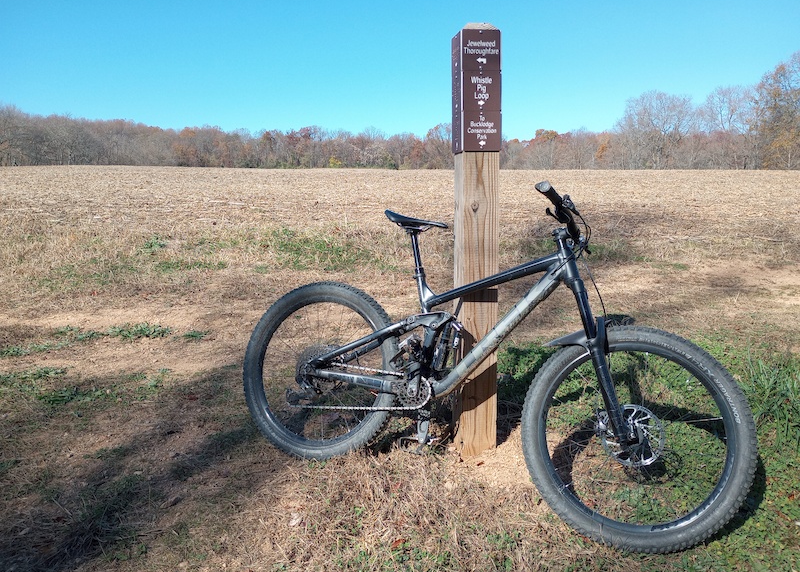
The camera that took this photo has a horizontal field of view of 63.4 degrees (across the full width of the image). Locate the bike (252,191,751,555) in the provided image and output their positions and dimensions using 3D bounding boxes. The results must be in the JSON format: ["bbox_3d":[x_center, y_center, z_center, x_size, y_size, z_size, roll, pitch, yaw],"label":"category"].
[{"bbox_3d":[0.251,0.244,2.431,1.962,1.095,0.785,8,-5,25],"label":"bike"}]

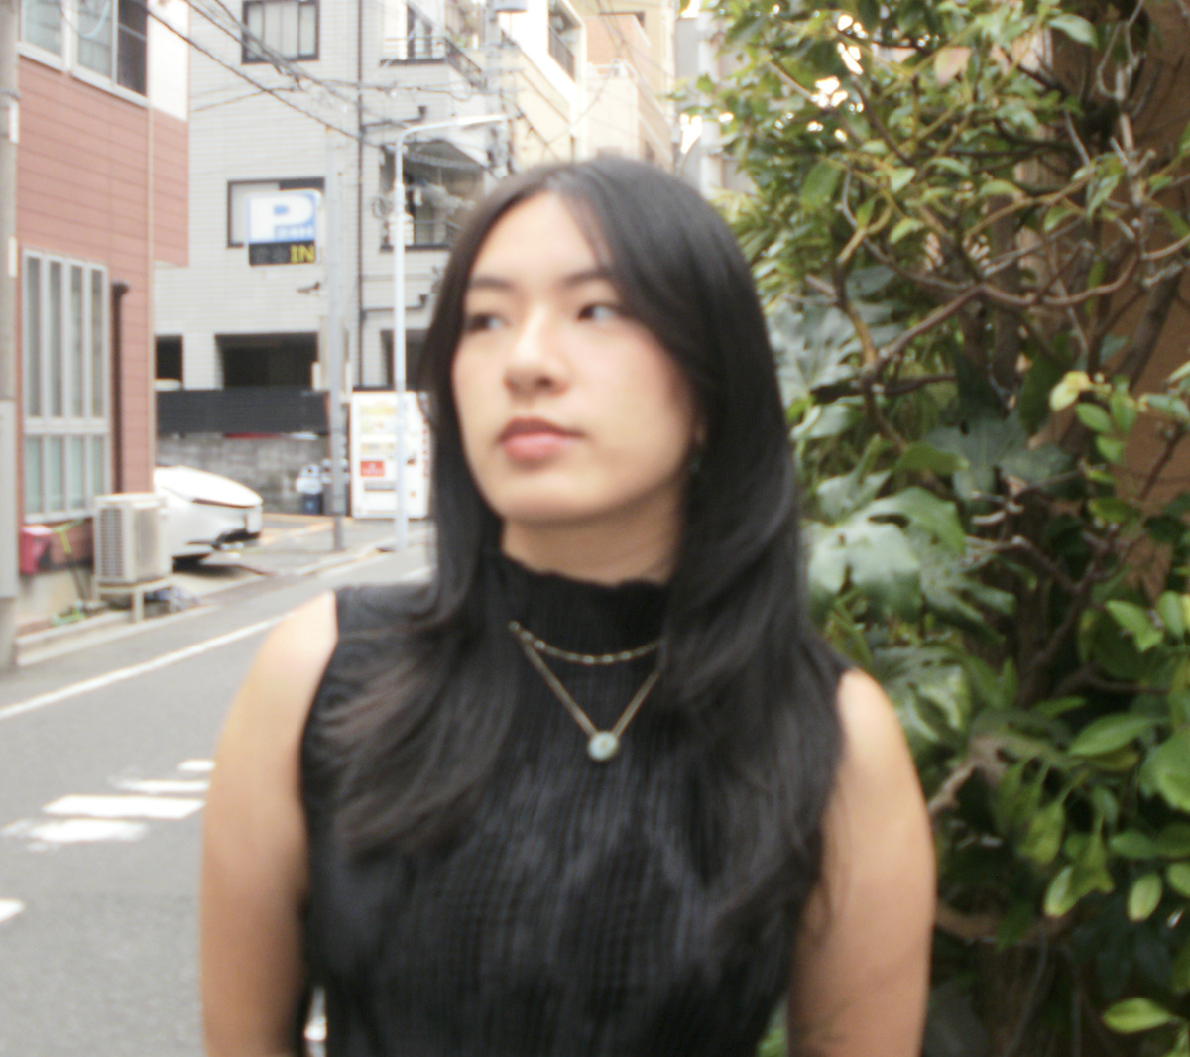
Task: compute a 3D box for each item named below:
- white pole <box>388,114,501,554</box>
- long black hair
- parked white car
[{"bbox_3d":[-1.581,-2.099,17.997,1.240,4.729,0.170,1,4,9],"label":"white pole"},{"bbox_3d":[-0.003,0.003,0.975,0.285,0.440,0.240,1,4,17],"label":"long black hair"},{"bbox_3d":[-5.336,-0.309,15.270,4.680,1.500,1.850,1,4,9],"label":"parked white car"}]

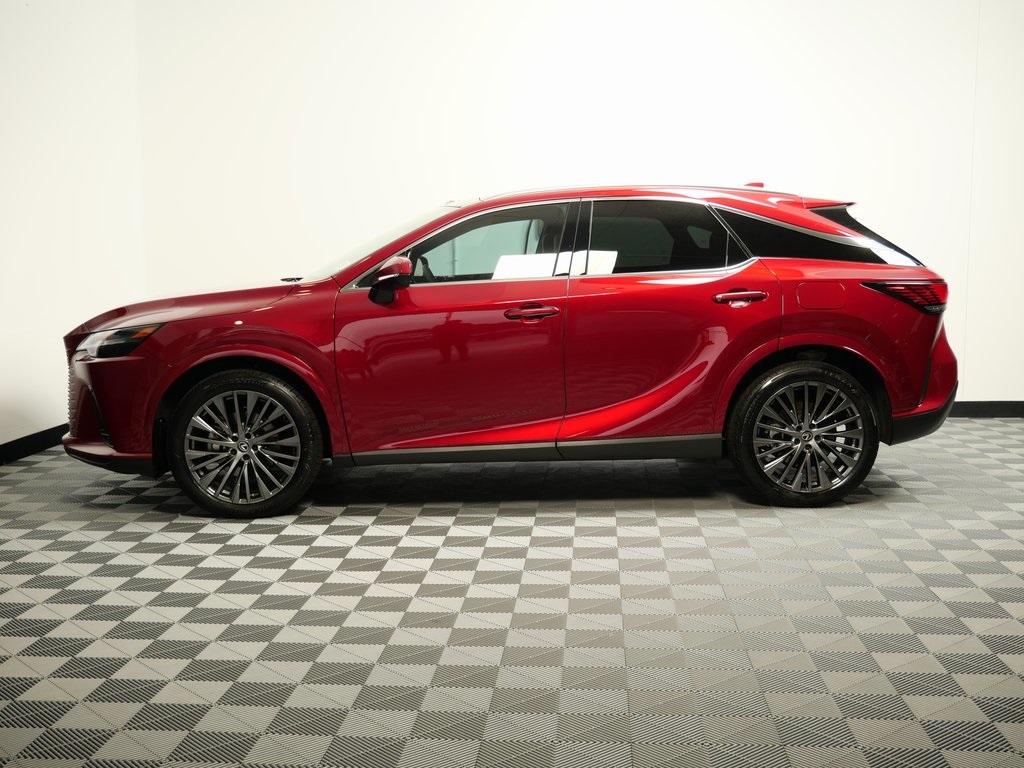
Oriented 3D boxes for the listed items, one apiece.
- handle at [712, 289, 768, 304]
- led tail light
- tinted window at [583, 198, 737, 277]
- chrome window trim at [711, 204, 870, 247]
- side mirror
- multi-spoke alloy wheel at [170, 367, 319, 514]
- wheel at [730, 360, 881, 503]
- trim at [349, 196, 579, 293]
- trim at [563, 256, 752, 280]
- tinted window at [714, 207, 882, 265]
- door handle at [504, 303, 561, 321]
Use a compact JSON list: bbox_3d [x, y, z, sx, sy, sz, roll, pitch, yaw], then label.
[{"bbox_3d":[1.151,-0.438,5.962,0.275,0.072,0.065,-1,6,-3],"label":"handle"},{"bbox_3d":[2.047,-0.455,6.208,0.580,0.175,0.420,-1,6,-3],"label":"led tail light"},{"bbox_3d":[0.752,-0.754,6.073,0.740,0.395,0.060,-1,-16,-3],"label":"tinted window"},{"bbox_3d":[1.448,-0.821,6.152,0.830,0.215,0.070,-1,-12,-7],"label":"chrome window trim"},{"bbox_3d":[-0.595,-0.511,5.792,0.205,0.235,0.250,-1,6,-3],"label":"side mirror"},{"bbox_3d":[-1.342,0.294,5.976,0.760,0.752,0.240,-1,6,-3],"label":"multi-spoke alloy wheel"},{"bbox_3d":[1.504,0.252,6.117,0.760,0.752,0.240,-1,6,-3],"label":"wheel"},{"bbox_3d":[-0.257,-0.714,6.013,1.200,0.495,0.080,-1,-16,-3],"label":"trim"},{"bbox_3d":[0.753,-0.586,6.004,0.970,0.115,0.050,-1,-4,-3],"label":"trim"},{"bbox_3d":[1.492,-0.763,6.120,0.870,0.315,0.080,-1,-16,-8],"label":"tinted window"},{"bbox_3d":[0.102,-0.359,5.909,0.275,0.072,0.065,-1,6,-3],"label":"door handle"}]

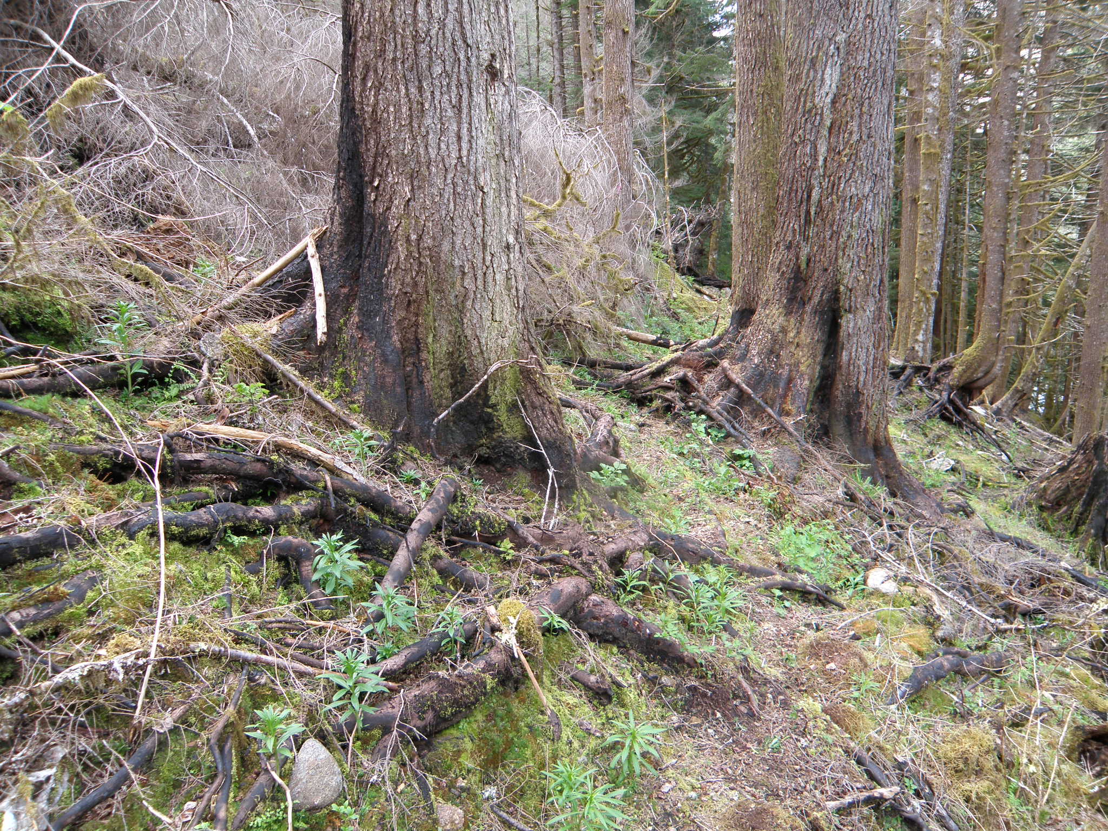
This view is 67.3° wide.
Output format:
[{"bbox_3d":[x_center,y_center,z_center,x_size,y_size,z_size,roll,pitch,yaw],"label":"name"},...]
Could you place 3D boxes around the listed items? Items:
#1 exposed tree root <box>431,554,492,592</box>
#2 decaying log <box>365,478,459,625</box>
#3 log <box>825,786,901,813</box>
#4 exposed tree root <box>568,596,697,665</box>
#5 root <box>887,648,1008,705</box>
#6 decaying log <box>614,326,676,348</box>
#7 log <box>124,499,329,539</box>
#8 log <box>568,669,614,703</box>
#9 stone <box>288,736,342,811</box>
[{"bbox_3d":[-0.339,0.577,3.025,0.265,0.075,0.080,18,18,25],"label":"exposed tree root"},{"bbox_3d":[-0.511,0.482,3.140,0.085,0.085,0.837,2,28,12],"label":"decaying log"},{"bbox_3d":[0.857,1.058,2.300,0.276,0.035,0.040,3,9,-26],"label":"log"},{"bbox_3d":[0.271,0.726,2.800,0.412,0.105,0.110,19,17,17],"label":"exposed tree root"},{"bbox_3d":[1.409,0.921,2.960,0.598,0.100,0.110,-4,12,-28],"label":"root"},{"bbox_3d":[0.815,-0.718,7.525,0.644,0.100,0.100,17,19,33],"label":"decaying log"},{"bbox_3d":[-1.216,0.384,3.125,0.684,0.120,0.120,-2,11,-21],"label":"log"},{"bbox_3d":[0.110,0.820,2.540,0.148,0.050,0.050,23,22,33],"label":"log"},{"bbox_3d":[-0.557,0.841,1.950,0.125,0.150,0.110,0,11,0],"label":"stone"}]

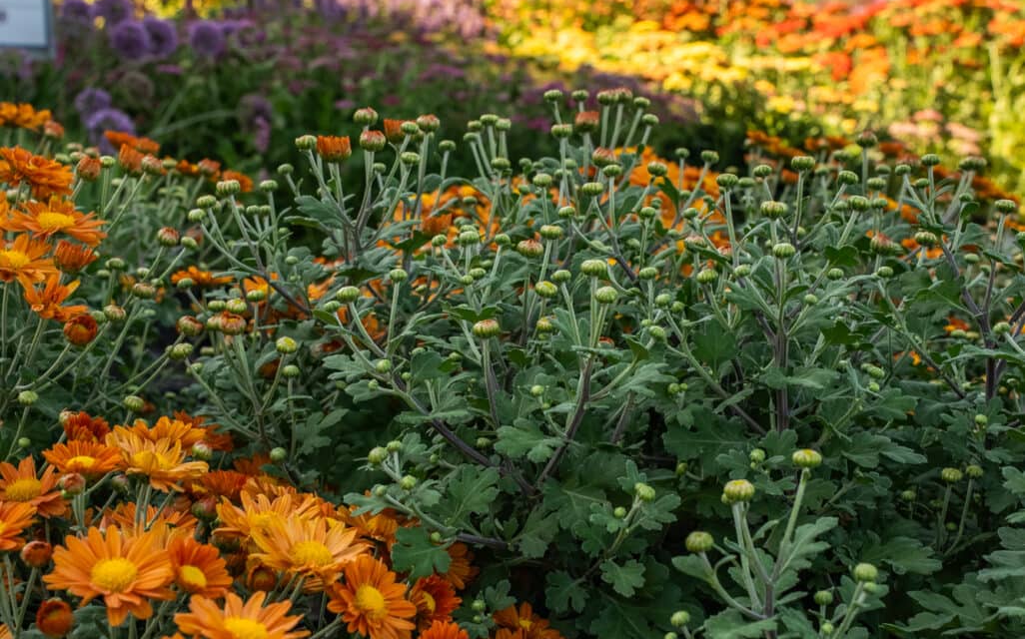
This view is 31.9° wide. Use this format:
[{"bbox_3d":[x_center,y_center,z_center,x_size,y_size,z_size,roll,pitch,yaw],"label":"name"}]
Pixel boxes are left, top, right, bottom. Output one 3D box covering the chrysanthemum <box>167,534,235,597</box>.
[{"bbox_3d":[-0.118,0.093,0.680,0.027,0.015,0.027,25,37,-6],"label":"chrysanthemum"}]

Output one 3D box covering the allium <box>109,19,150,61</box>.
[{"bbox_3d":[-0.525,-0.382,2.450,0.055,0.055,0.055,0,13,0],"label":"allium"}]

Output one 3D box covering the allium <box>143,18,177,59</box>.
[{"bbox_3d":[-0.495,-0.393,2.500,0.055,0.055,0.055,0,13,0],"label":"allium"}]

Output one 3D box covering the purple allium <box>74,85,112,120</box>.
[{"bbox_3d":[-0.550,-0.282,2.350,0.050,0.049,0.050,0,13,0],"label":"purple allium"}]

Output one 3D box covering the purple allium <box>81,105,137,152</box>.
[{"bbox_3d":[-0.405,-0.190,1.800,0.050,0.048,0.050,0,13,0],"label":"purple allium"}]

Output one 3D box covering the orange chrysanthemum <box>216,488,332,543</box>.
[{"bbox_3d":[-0.096,0.081,0.725,0.047,0.014,0.047,-2,24,-8],"label":"orange chrysanthemum"}]

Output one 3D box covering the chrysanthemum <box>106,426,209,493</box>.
[{"bbox_3d":[-0.172,0.068,0.870,0.049,0.022,0.049,0,21,0],"label":"chrysanthemum"}]

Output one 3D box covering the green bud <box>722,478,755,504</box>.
[{"bbox_3d":[0.083,0.063,0.655,0.012,0.009,0.012,0,13,0],"label":"green bud"}]

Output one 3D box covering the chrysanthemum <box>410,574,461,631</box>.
[{"bbox_3d":[-0.031,0.113,0.710,0.017,0.025,0.025,-36,12,30],"label":"chrysanthemum"}]

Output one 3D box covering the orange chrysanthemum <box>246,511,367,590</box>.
[{"bbox_3d":[-0.087,0.098,0.755,0.051,0.021,0.051,3,23,-1],"label":"orange chrysanthemum"}]

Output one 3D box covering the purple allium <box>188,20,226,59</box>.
[{"bbox_3d":[-0.401,-0.367,2.350,0.048,0.046,0.048,0,13,0],"label":"purple allium"}]

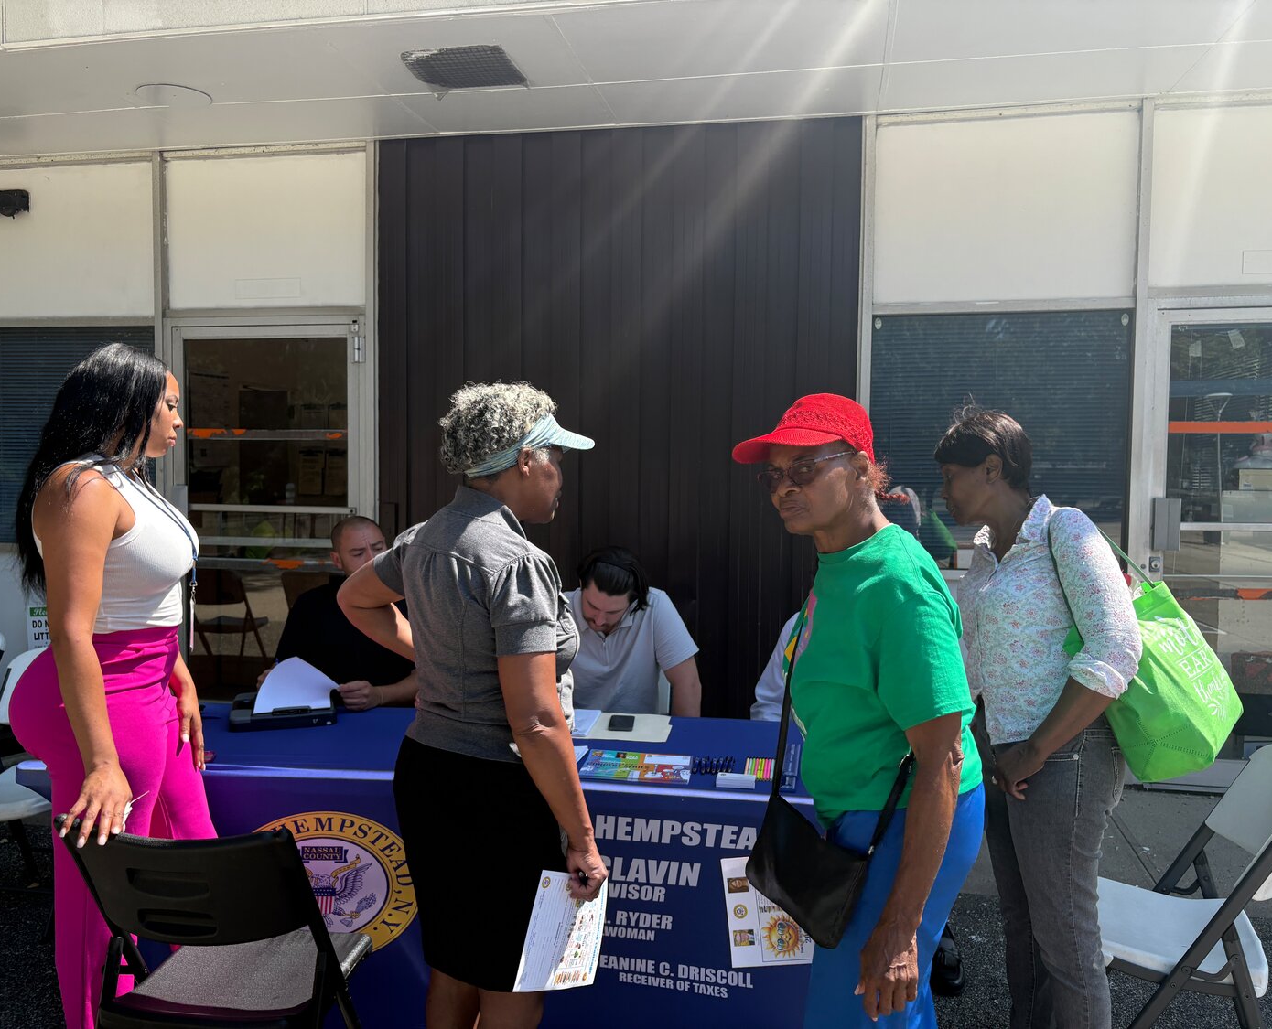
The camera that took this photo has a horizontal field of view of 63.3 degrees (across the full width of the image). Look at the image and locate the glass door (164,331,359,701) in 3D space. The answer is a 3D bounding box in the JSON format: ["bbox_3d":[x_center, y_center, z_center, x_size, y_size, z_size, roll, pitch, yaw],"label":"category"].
[{"bbox_3d":[-1.979,0.066,5.502,1.094,2.154,0.060,1,3,11],"label":"glass door"}]

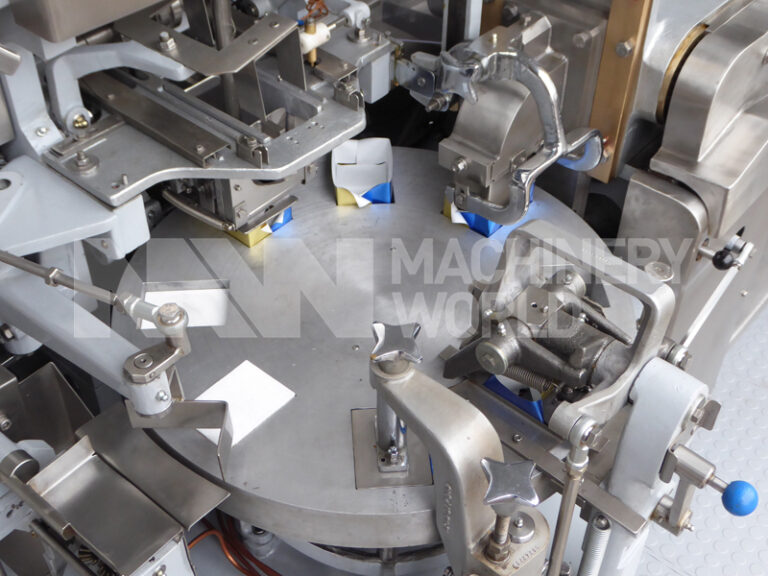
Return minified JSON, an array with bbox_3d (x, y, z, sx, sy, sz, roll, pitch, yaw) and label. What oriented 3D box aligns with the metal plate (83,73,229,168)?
[{"bbox_3d":[-0.259,-0.189,1.129,0.221,0.012,0.036,31,51,28],"label":"metal plate"}]

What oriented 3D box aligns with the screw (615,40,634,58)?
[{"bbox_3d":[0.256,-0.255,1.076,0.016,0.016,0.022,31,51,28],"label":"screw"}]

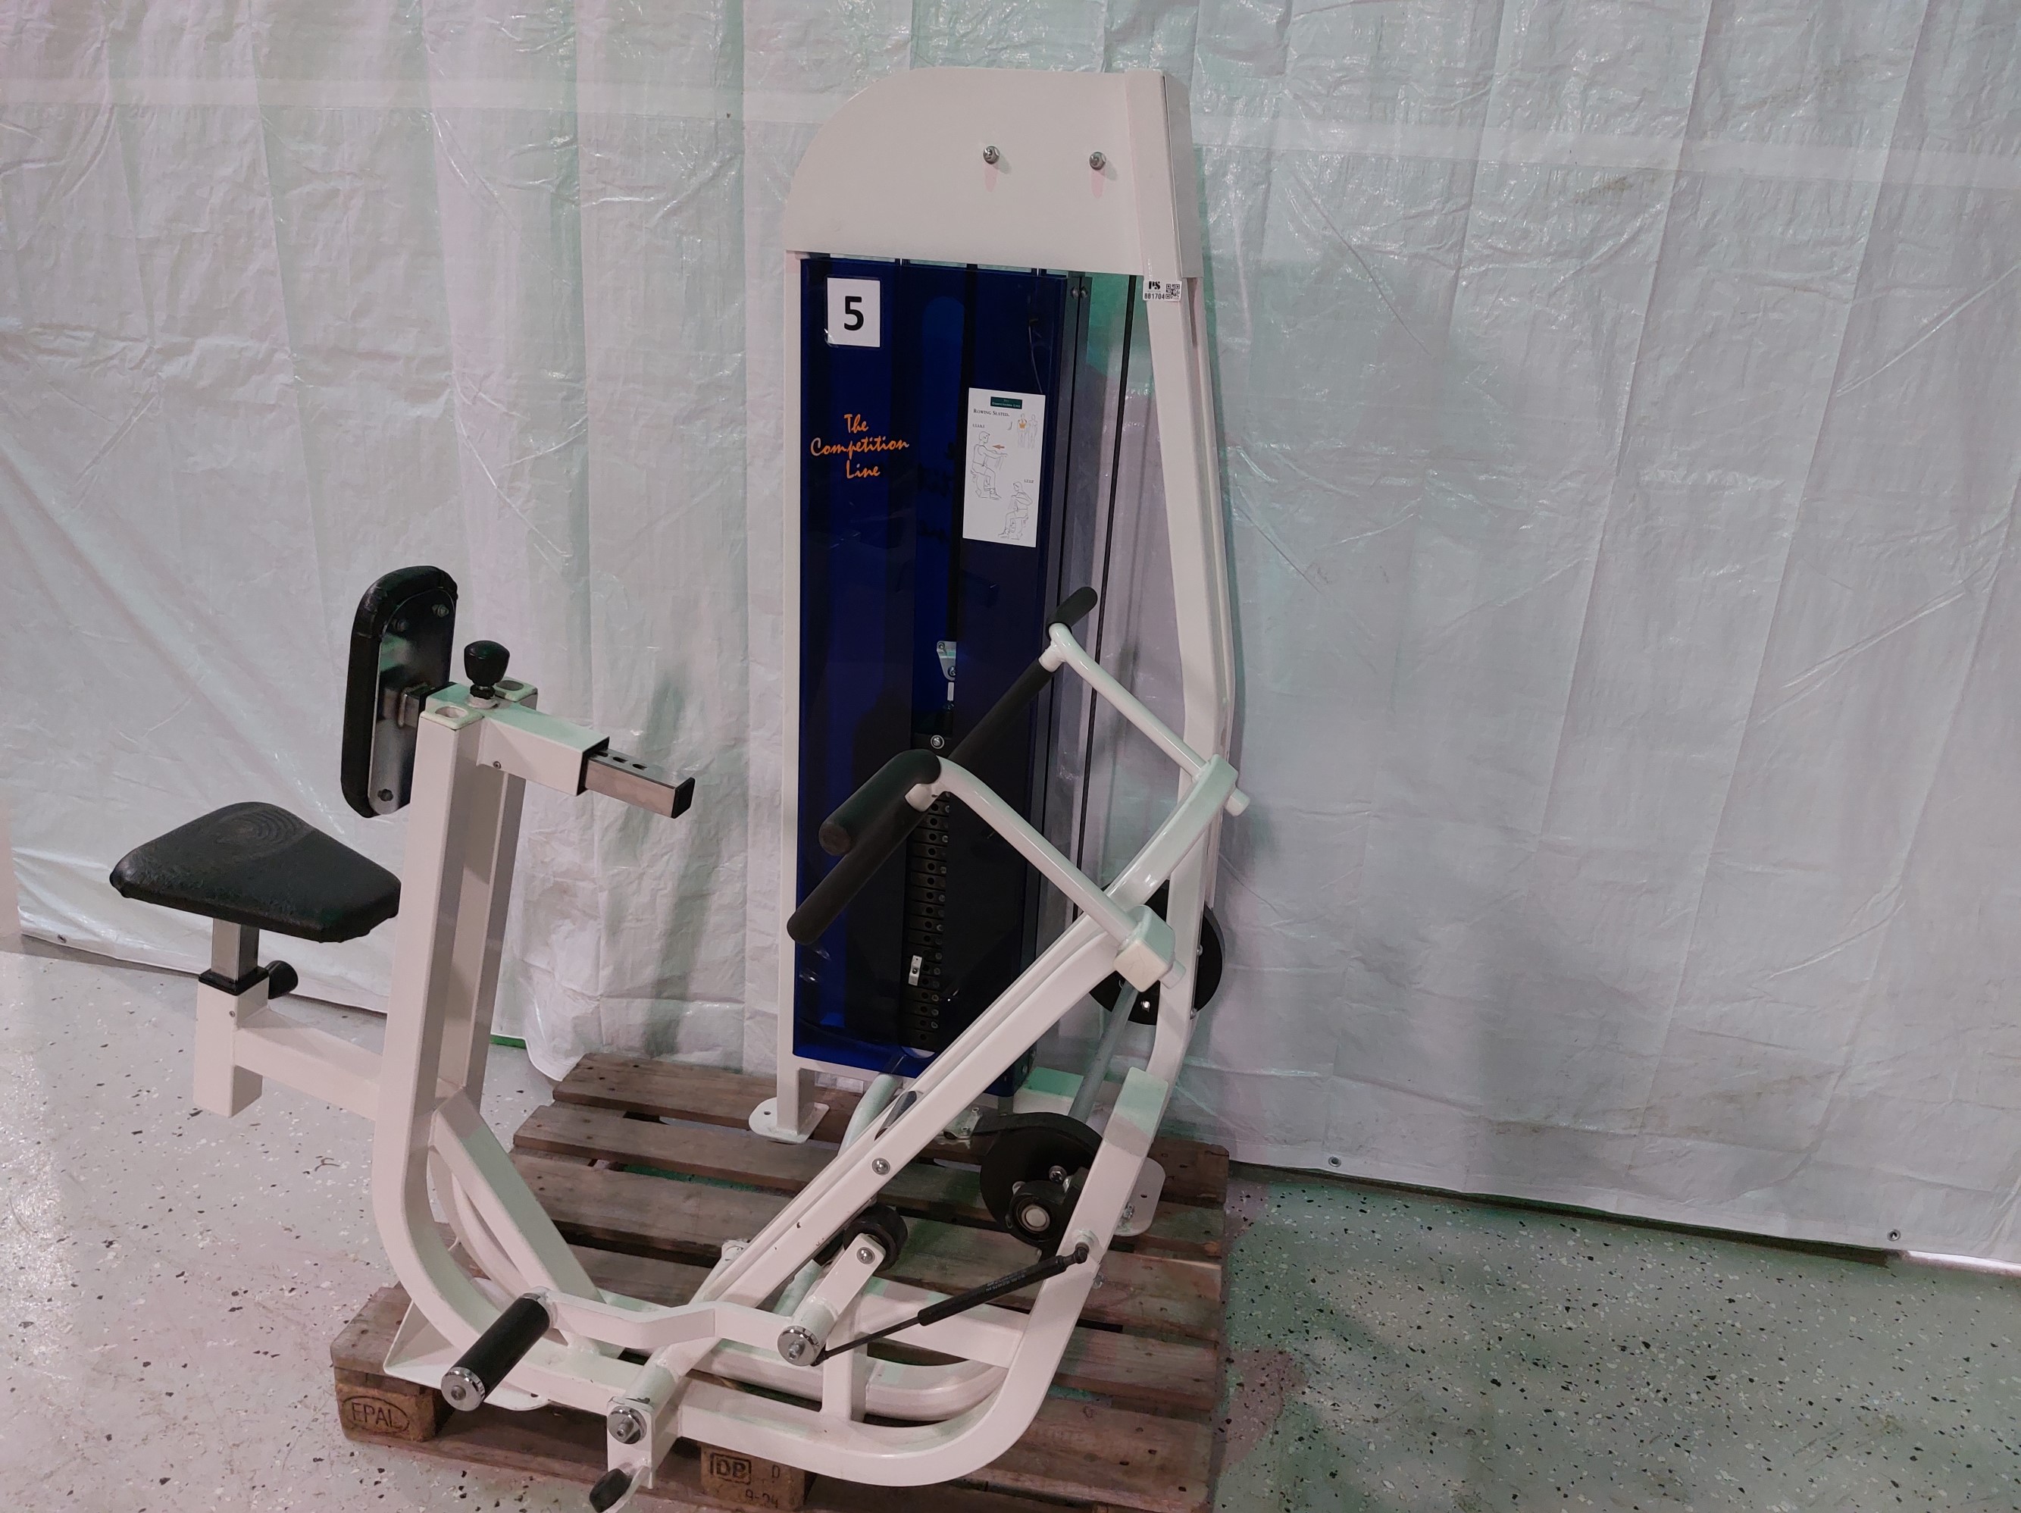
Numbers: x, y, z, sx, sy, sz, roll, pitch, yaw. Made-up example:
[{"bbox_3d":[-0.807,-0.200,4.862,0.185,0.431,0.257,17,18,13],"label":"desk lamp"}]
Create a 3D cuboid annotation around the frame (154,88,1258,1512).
[{"bbox_3d":[-0.404,-0.013,1.799,1.360,1.700,1.030,8,20,13],"label":"frame"}]

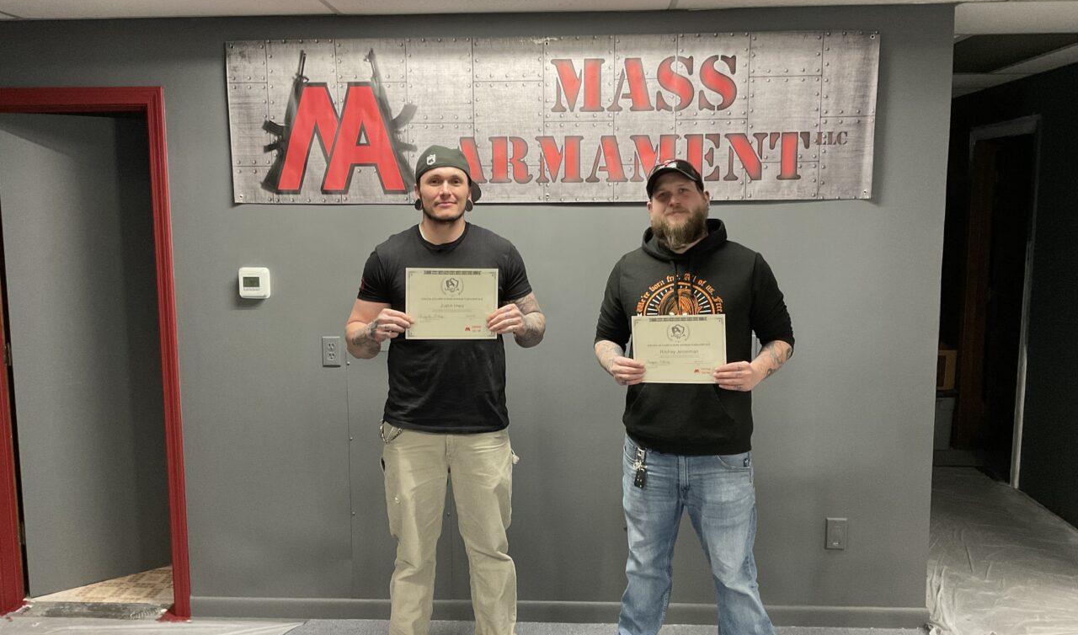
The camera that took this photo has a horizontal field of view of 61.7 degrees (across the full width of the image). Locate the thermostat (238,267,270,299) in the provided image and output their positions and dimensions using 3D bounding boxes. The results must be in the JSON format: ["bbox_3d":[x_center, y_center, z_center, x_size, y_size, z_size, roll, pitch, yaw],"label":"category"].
[{"bbox_3d":[-1.085,-0.132,3.443,0.115,0.115,0.030,0,7,3],"label":"thermostat"}]

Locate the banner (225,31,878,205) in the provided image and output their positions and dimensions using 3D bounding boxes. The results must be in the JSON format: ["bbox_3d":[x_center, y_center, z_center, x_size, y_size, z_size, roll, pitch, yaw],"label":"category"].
[{"bbox_3d":[0.030,-0.747,3.406,2.438,0.610,0.015,0,6,3],"label":"banner"}]

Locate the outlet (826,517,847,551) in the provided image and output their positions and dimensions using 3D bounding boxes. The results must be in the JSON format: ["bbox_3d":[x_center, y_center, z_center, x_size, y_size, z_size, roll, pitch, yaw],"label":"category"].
[{"bbox_3d":[1.139,0.828,3.456,0.080,0.126,0.010,0,7,3],"label":"outlet"}]

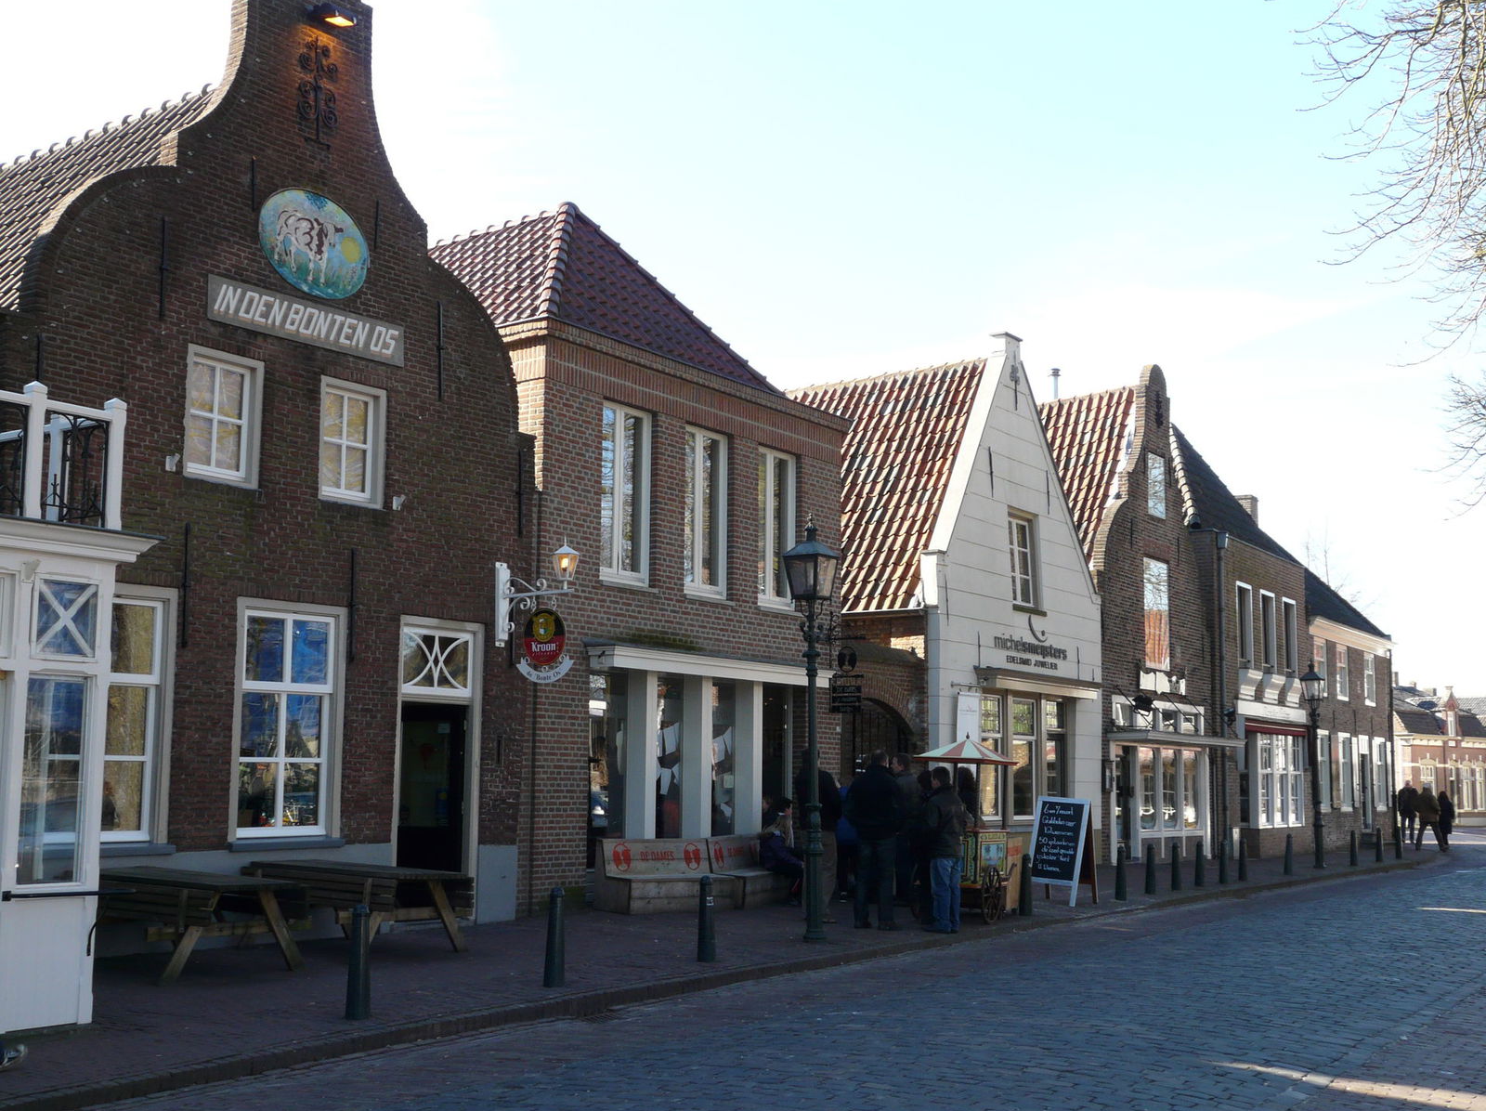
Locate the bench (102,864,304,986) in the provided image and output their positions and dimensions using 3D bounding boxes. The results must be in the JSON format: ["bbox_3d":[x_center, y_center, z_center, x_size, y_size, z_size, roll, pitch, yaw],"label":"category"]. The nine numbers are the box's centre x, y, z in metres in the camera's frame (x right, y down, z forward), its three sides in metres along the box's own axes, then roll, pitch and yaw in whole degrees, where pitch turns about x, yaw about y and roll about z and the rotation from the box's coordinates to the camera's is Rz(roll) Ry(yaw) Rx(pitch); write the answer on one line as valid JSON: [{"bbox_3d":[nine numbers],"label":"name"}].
[{"bbox_3d":[-4.301,2.820,13.817,1.880,0.710,1.560,-4,-9,35],"label":"bench"}]

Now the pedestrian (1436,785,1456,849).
[{"bbox_3d":[19.901,7.471,51.000,0.520,1.630,0.420,-3,-8,25],"label":"pedestrian"}]

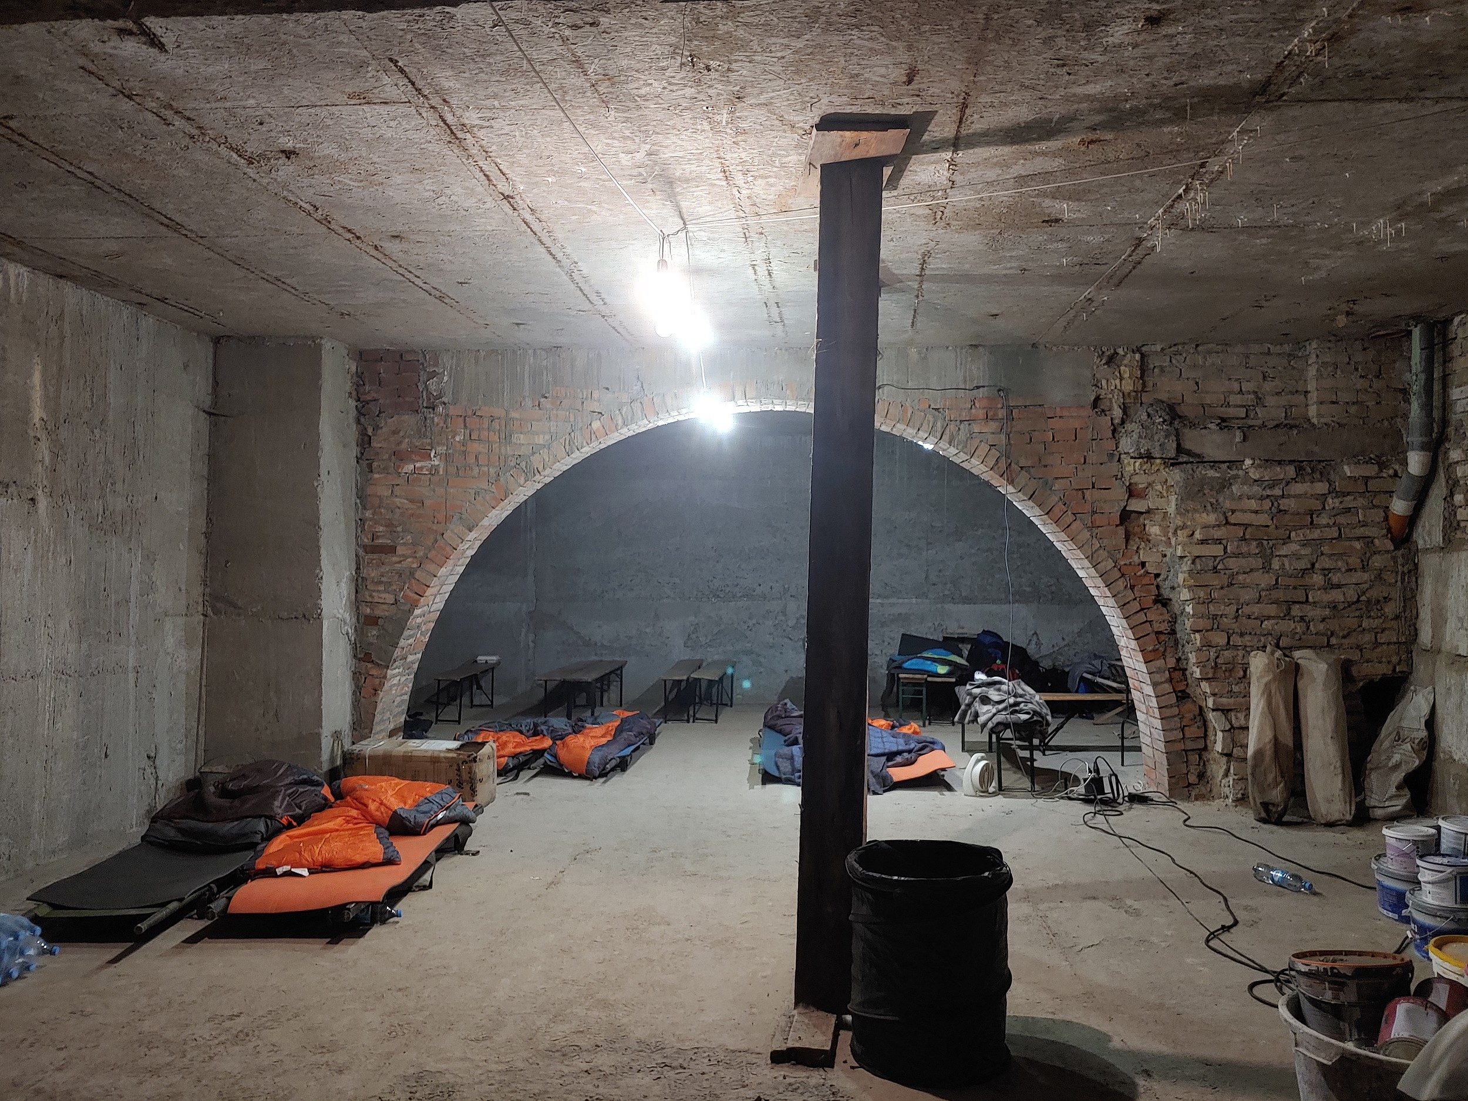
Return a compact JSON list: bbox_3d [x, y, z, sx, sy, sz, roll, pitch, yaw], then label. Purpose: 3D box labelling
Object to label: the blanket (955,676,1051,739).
[{"bbox_3d":[1.920,1.069,7.579,0.500,0.340,0.950,0,-1,3],"label":"blanket"}]

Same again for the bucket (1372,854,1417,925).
[{"bbox_3d":[2.872,1.439,4.461,0.305,0.205,0.305,1,-1,0],"label":"bucket"}]

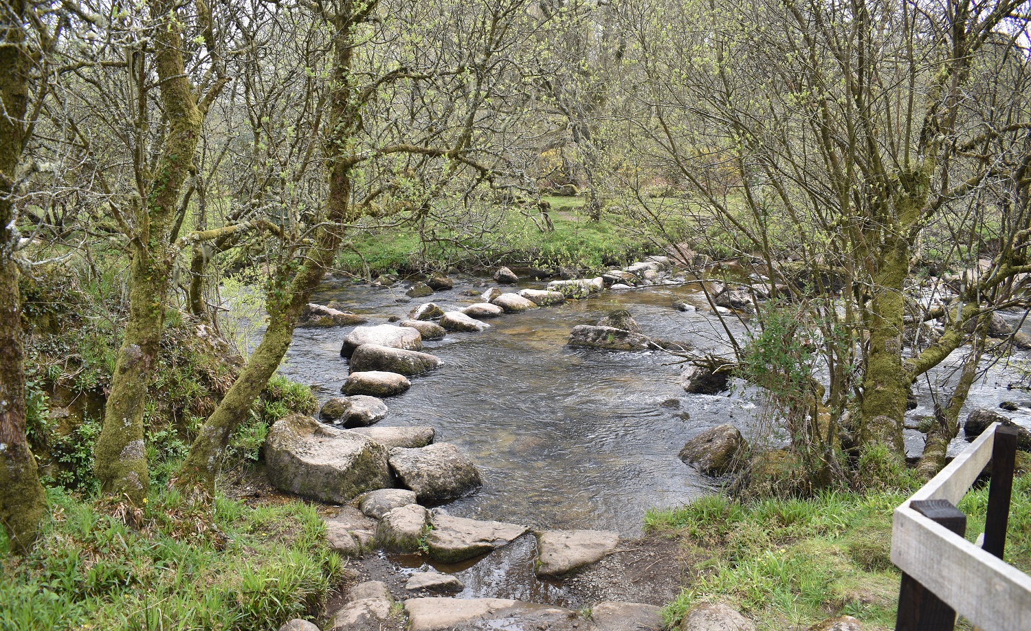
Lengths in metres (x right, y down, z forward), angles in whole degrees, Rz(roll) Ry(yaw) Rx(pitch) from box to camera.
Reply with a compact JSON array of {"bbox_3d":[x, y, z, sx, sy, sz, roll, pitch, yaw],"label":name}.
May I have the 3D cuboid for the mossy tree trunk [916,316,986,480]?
[{"bbox_3d":[3.606,0.680,6.424,0.410,1.340,0.320,5,12,23],"label":"mossy tree trunk"}]

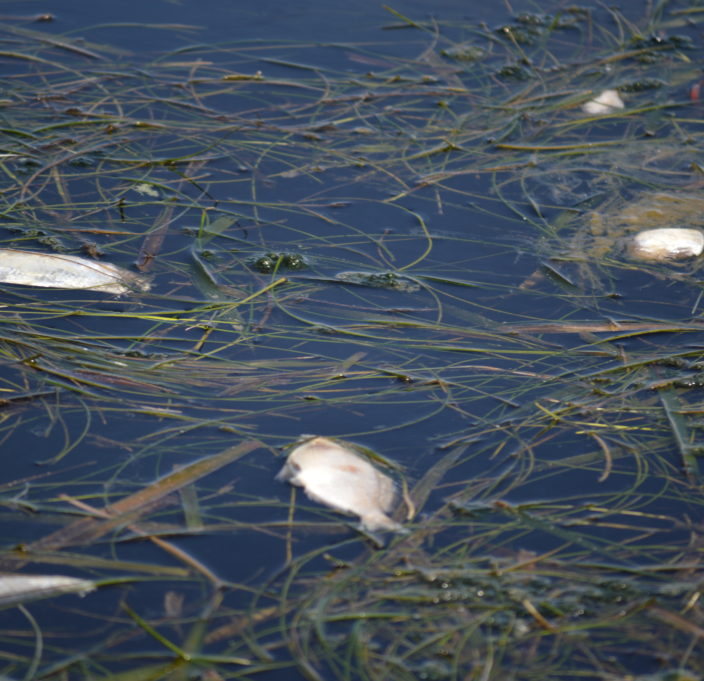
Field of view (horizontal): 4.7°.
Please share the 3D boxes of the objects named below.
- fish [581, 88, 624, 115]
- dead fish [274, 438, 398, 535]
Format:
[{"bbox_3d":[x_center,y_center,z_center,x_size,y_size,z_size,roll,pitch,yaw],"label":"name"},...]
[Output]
[{"bbox_3d":[0.269,-0.254,9.139,0.042,0.030,0.070,11,19,35],"label":"fish"},{"bbox_3d":[-0.011,0.133,7.696,0.078,0.045,0.190,-7,17,-26],"label":"dead fish"}]

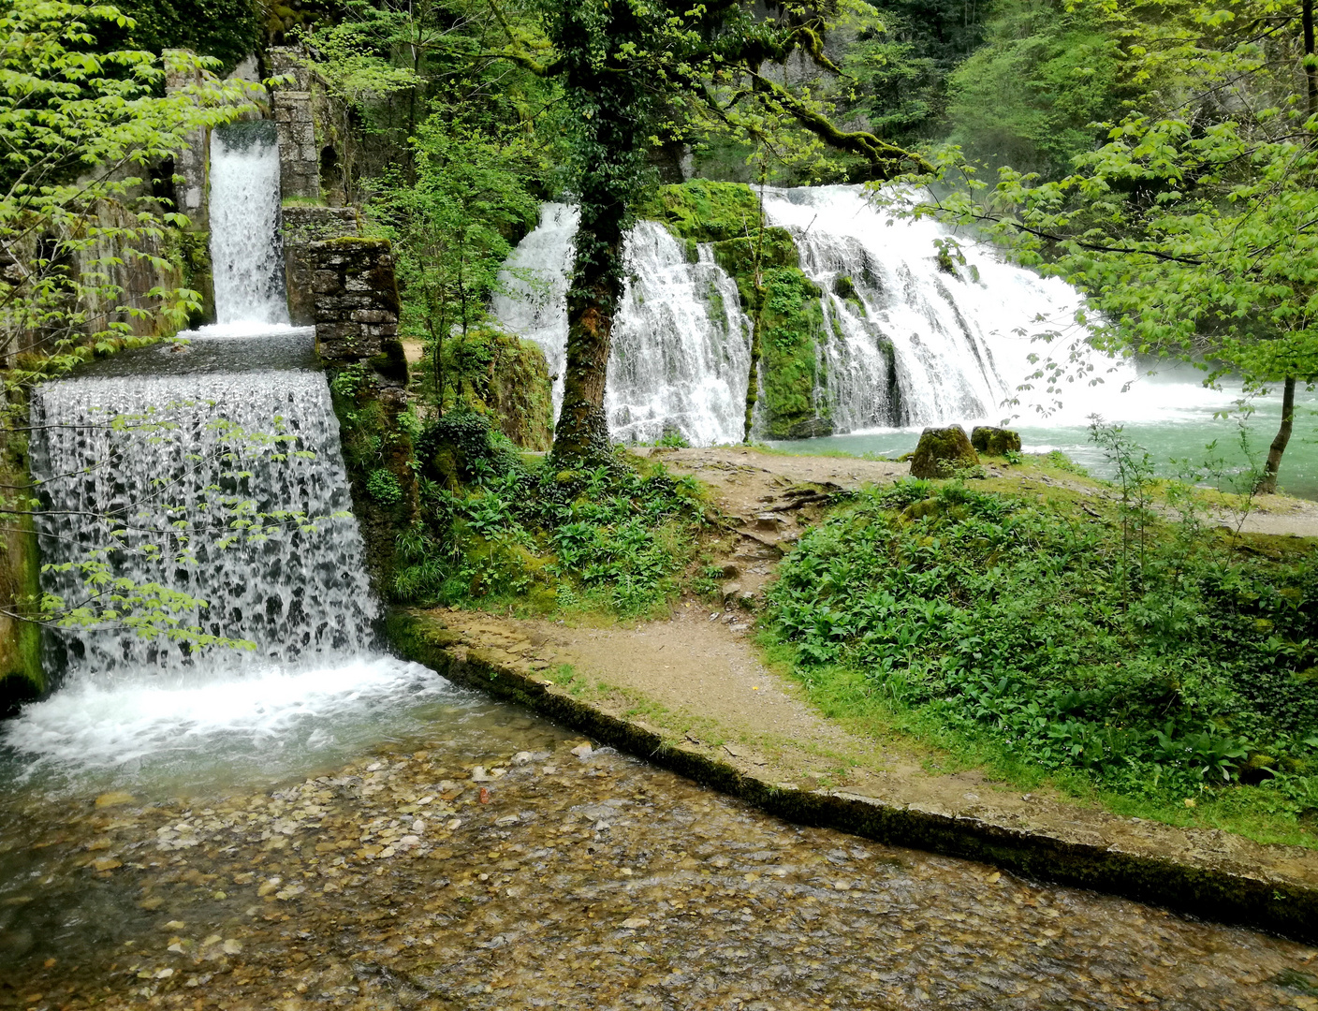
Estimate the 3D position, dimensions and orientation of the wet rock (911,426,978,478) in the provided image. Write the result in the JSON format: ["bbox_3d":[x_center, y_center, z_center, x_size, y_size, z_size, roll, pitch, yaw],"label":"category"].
[{"bbox_3d":[3.314,-0.630,12.200,0.740,0.549,0.750,3,10,15],"label":"wet rock"}]

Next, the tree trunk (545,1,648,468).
[{"bbox_3d":[-0.713,-3.135,12.700,1.175,5.297,1.000,-1,10,-3],"label":"tree trunk"}]

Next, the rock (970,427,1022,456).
[{"bbox_3d":[4.806,-0.920,15.000,0.676,0.344,0.620,3,10,18],"label":"rock"}]

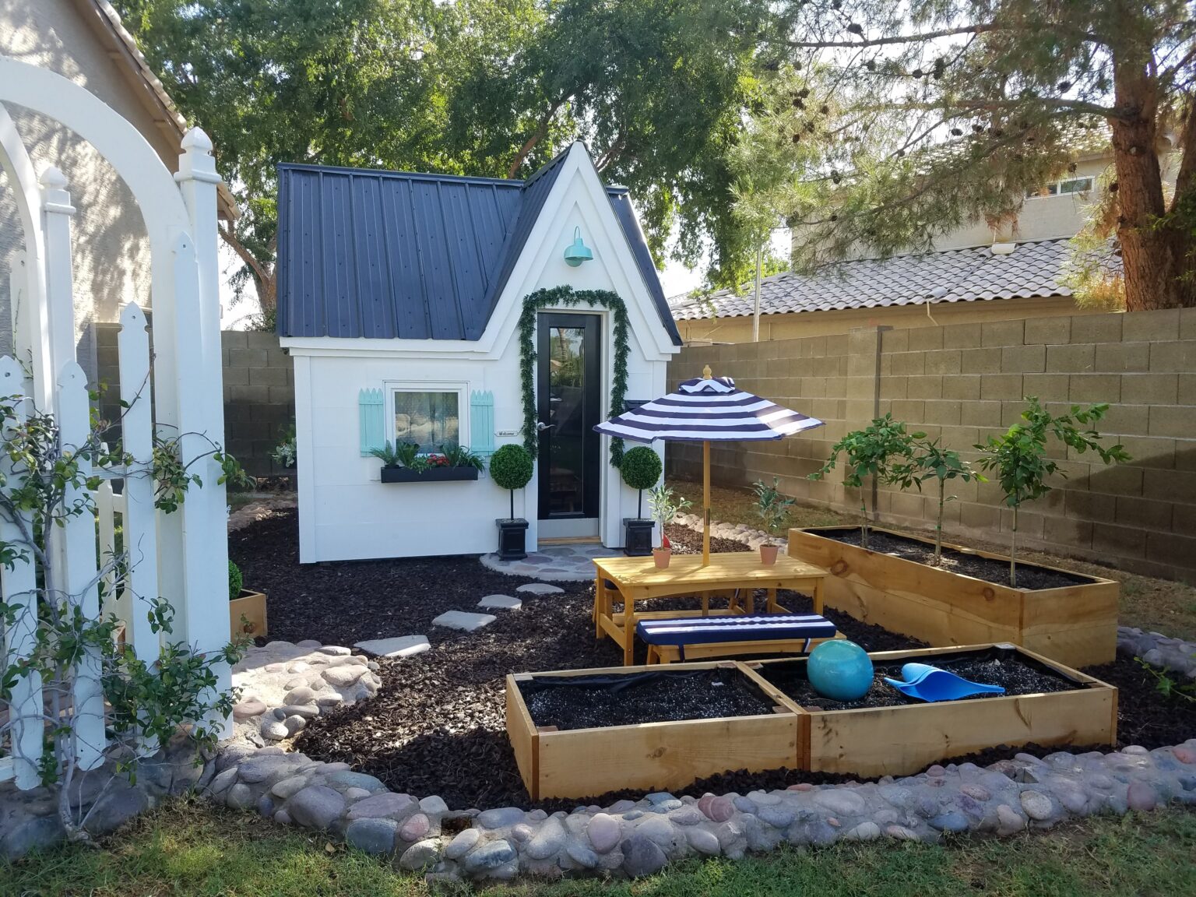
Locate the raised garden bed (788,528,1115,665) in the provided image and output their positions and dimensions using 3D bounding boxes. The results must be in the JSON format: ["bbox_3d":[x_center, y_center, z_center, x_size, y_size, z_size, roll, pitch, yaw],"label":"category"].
[{"bbox_3d":[1.789,0.736,4.834,0.572,0.358,1.806,-1,4,-19],"label":"raised garden bed"}]

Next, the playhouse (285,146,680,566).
[{"bbox_3d":[-1.129,-0.818,7.688,2.968,3.063,2.386,-1,4,-19],"label":"playhouse"}]

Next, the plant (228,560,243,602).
[{"bbox_3d":[-1.871,0.656,4.492,0.196,0.206,0.196,-1,4,-19],"label":"plant"}]

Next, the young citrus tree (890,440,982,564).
[{"bbox_3d":[1.846,0.287,4.889,0.452,0.692,0.429,-1,4,-19],"label":"young citrus tree"}]

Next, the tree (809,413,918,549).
[{"bbox_3d":[1.569,0.193,5.310,0.569,0.801,0.540,-1,4,-19],"label":"tree"}]

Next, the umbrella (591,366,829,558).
[{"bbox_3d":[0.526,0.170,4.325,1.109,1.130,1.109,0,4,0],"label":"umbrella"}]

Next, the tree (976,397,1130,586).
[{"bbox_3d":[2.187,0.207,4.318,0.652,0.912,0.522,-1,4,-19],"label":"tree"}]

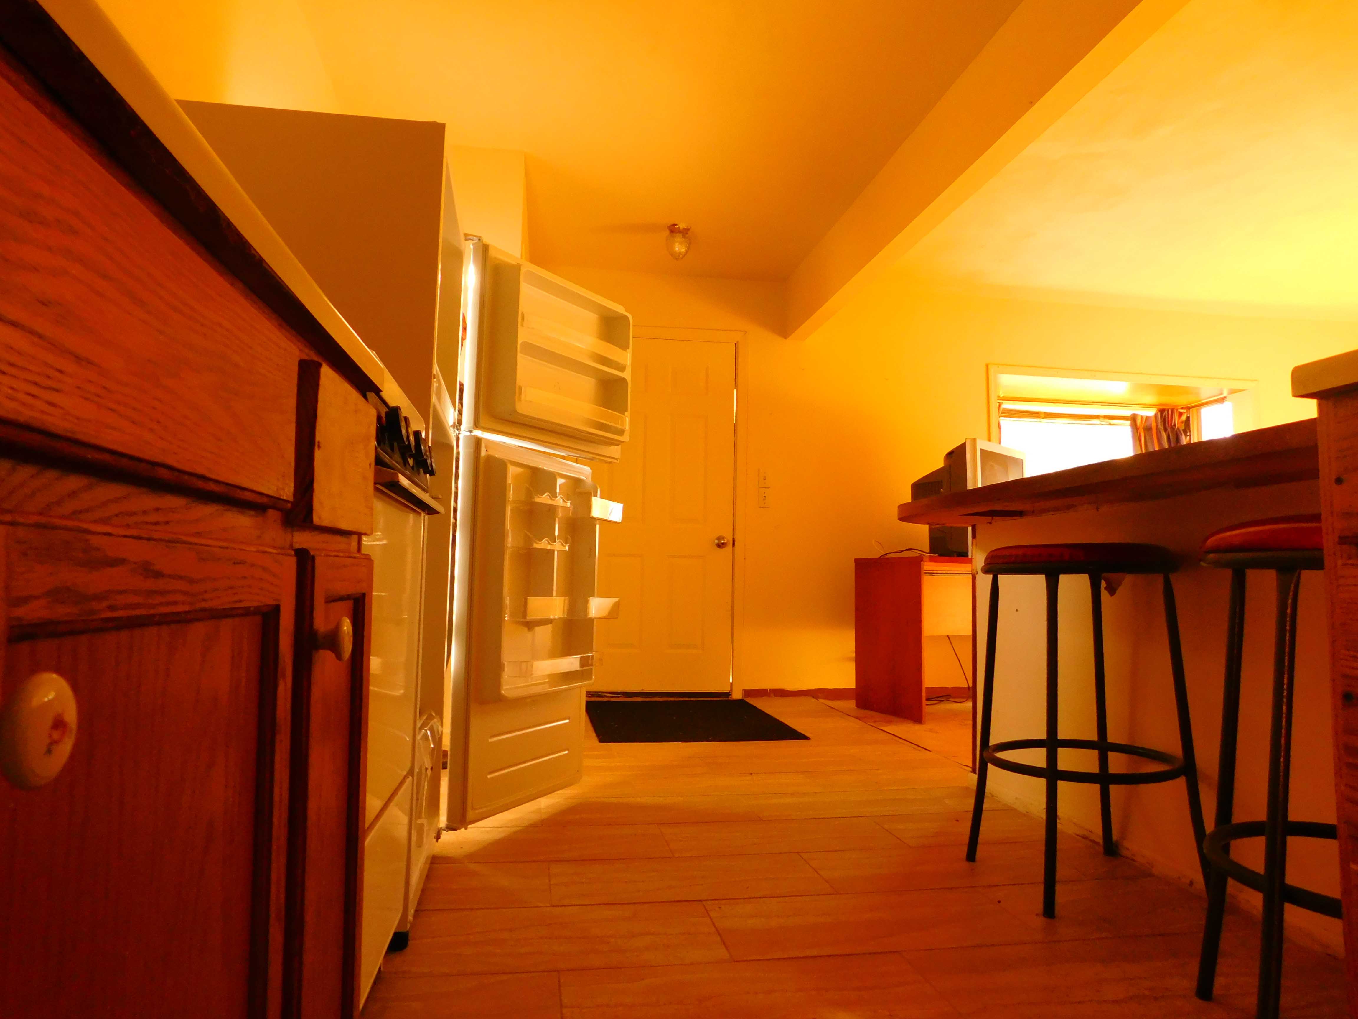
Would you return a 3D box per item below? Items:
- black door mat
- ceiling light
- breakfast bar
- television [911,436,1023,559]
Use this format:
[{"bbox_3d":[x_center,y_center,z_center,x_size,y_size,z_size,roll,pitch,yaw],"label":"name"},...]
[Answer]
[{"bbox_3d":[0.018,1.004,4.370,0.905,0.010,1.270,1,-5,-9],"label":"black door mat"},{"bbox_3d":[0.001,-1.352,4.603,0.120,0.166,0.120,1,-5,-9],"label":"ceiling light"},{"bbox_3d":[1.097,0.392,2.162,0.640,0.907,2.059,1,-5,-9],"label":"breakfast bar"},{"bbox_3d":[1.546,-0.021,5.019,0.490,0.610,0.700,-3,-6,41],"label":"television"}]

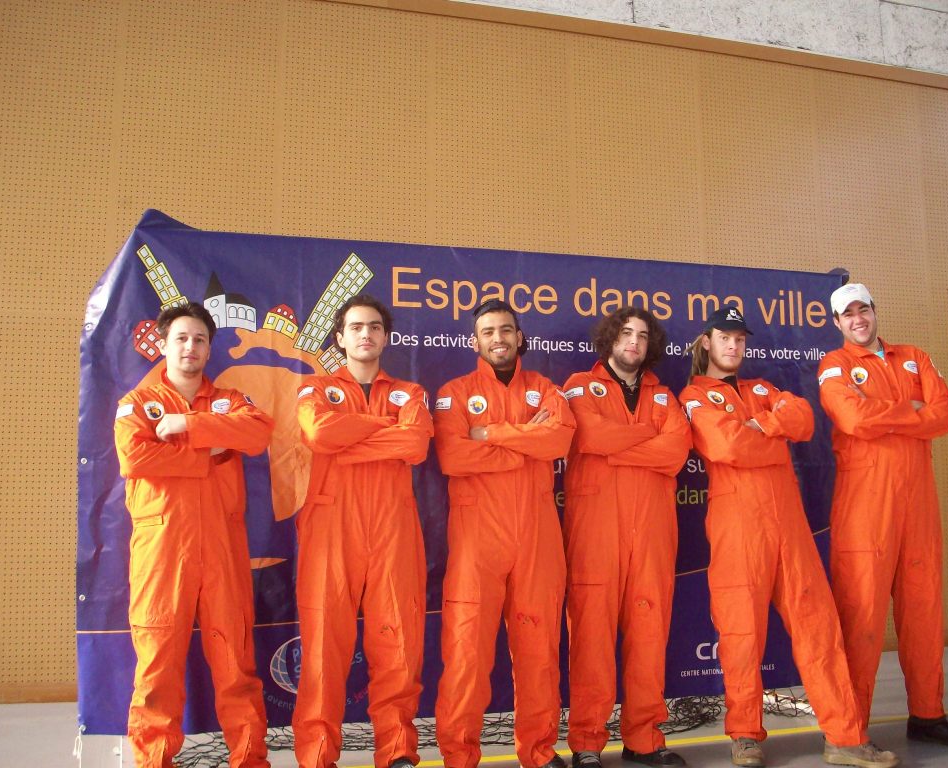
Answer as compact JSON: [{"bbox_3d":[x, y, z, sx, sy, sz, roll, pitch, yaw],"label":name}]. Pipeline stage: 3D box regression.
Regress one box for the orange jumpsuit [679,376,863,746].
[{"bbox_3d":[1.108,0.652,4.091,0.660,1.368,0.440,1,-6,-10],"label":"orange jumpsuit"}]

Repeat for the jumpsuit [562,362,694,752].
[{"bbox_3d":[0.564,0.634,4.051,0.500,1.436,0.400,1,-6,-9],"label":"jumpsuit"}]

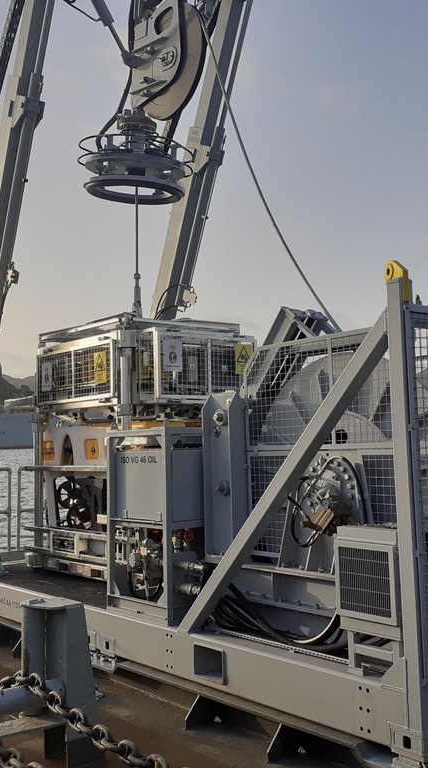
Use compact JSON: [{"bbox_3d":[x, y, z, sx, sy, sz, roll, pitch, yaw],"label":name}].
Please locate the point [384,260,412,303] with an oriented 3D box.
[{"bbox_3d":[0.932,-0.515,4.084,0.042,0.245,0.215,0,-6,-16],"label":"point"}]

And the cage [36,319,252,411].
[{"bbox_3d":[-0.743,-0.113,8.051,1.380,0.790,1.980,3,-7,-38],"label":"cage"}]

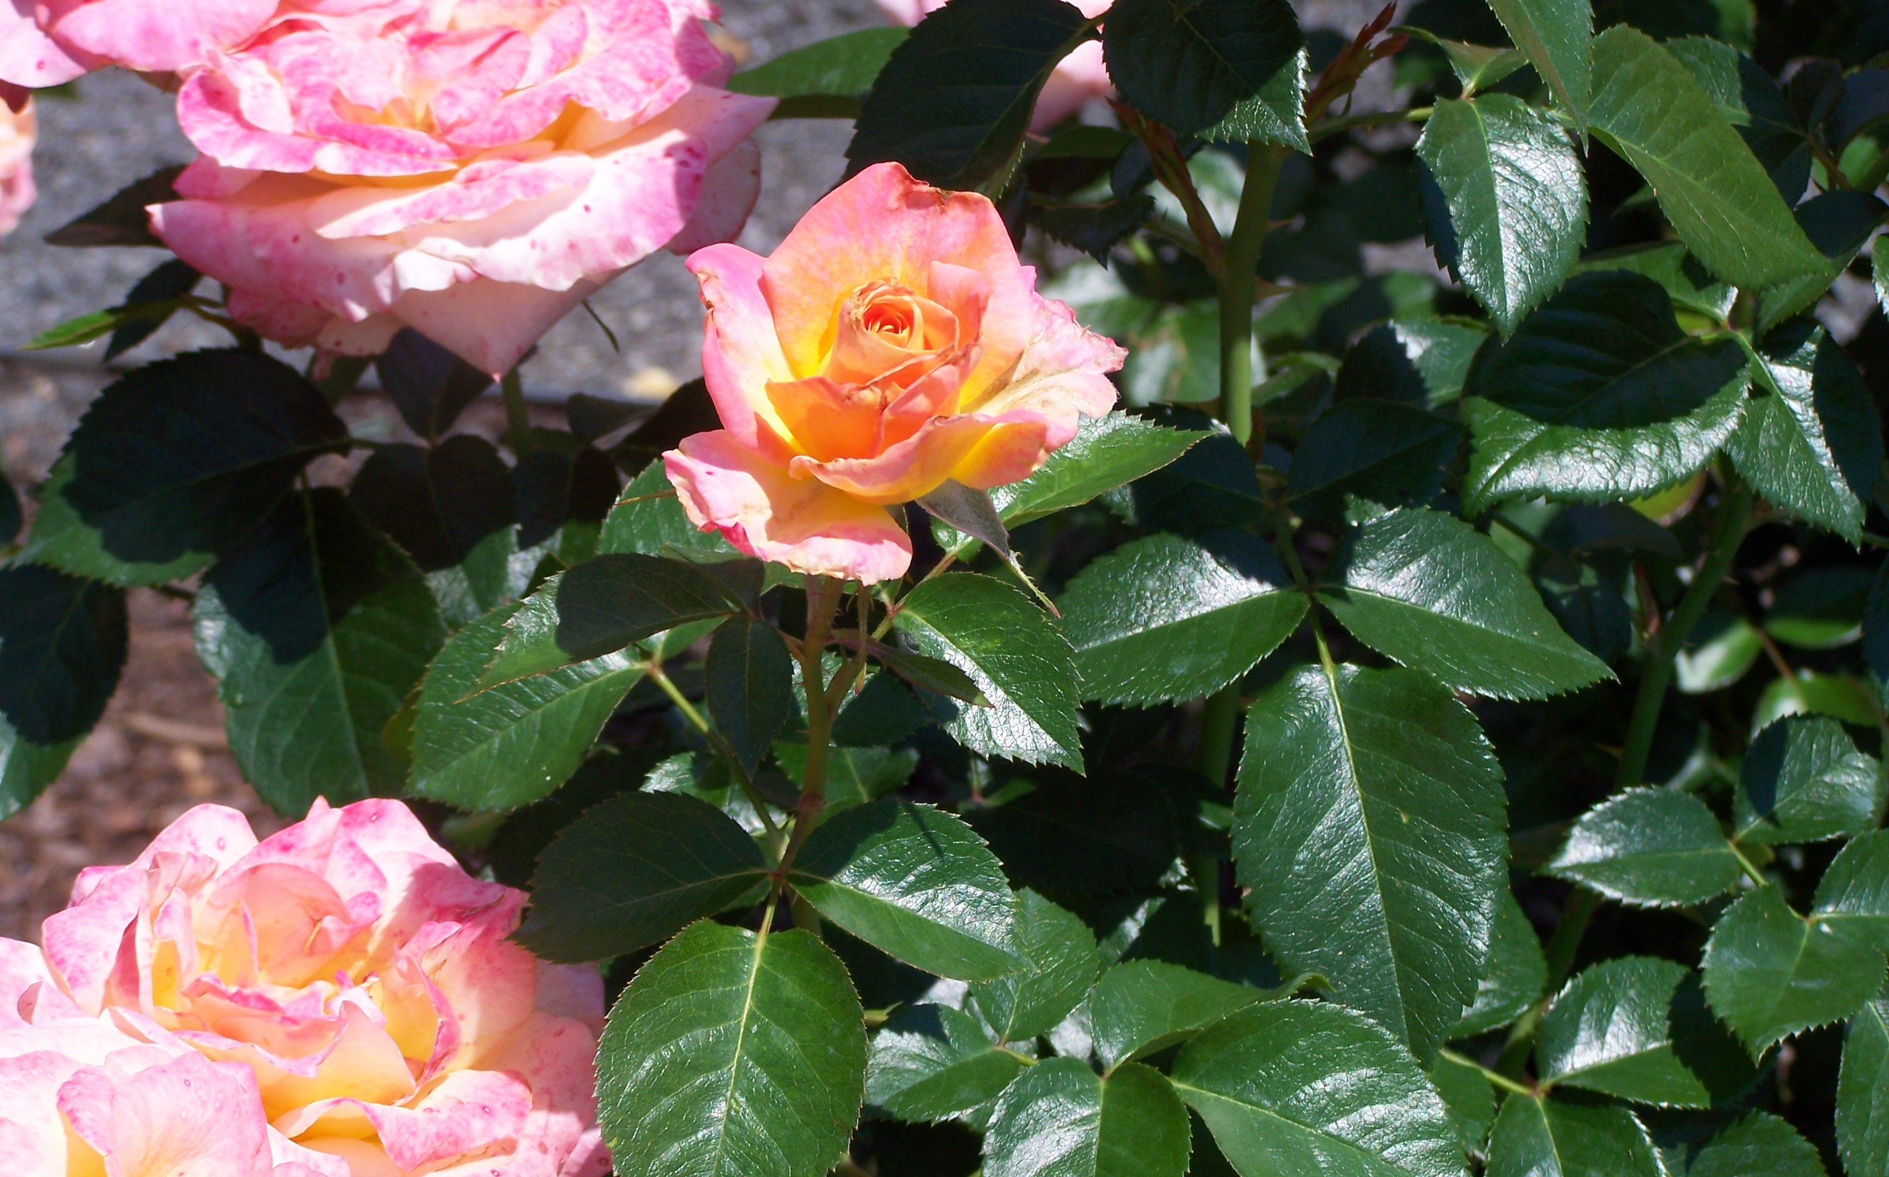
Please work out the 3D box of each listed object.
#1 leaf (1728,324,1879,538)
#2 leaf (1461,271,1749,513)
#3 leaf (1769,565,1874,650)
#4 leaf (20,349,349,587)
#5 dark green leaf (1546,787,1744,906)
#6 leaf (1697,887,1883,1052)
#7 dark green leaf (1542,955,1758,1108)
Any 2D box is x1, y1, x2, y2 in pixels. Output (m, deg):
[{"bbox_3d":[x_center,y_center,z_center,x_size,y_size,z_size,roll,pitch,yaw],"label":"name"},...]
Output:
[{"bbox_3d":[0.161,-0.028,1.070,0.031,0.010,0.048,-21,67,-16],"label":"leaf"},{"bbox_3d":[0.128,-0.038,1.110,0.064,0.016,0.042,-37,61,-24],"label":"leaf"},{"bbox_3d":[0.217,0.004,1.422,0.031,0.009,0.022,-10,61,-13],"label":"leaf"},{"bbox_3d":[-0.147,-0.023,1.110,0.068,0.014,0.043,-20,60,-5],"label":"leaf"},{"bbox_3d":[0.132,0.048,1.080,0.037,0.009,0.025,-5,60,0],"label":"dark green leaf"},{"bbox_3d":[0.185,0.086,1.251,0.038,0.011,0.046,16,53,12],"label":"leaf"},{"bbox_3d":[0.153,0.099,1.262,0.052,0.010,0.039,-17,66,-14],"label":"dark green leaf"}]

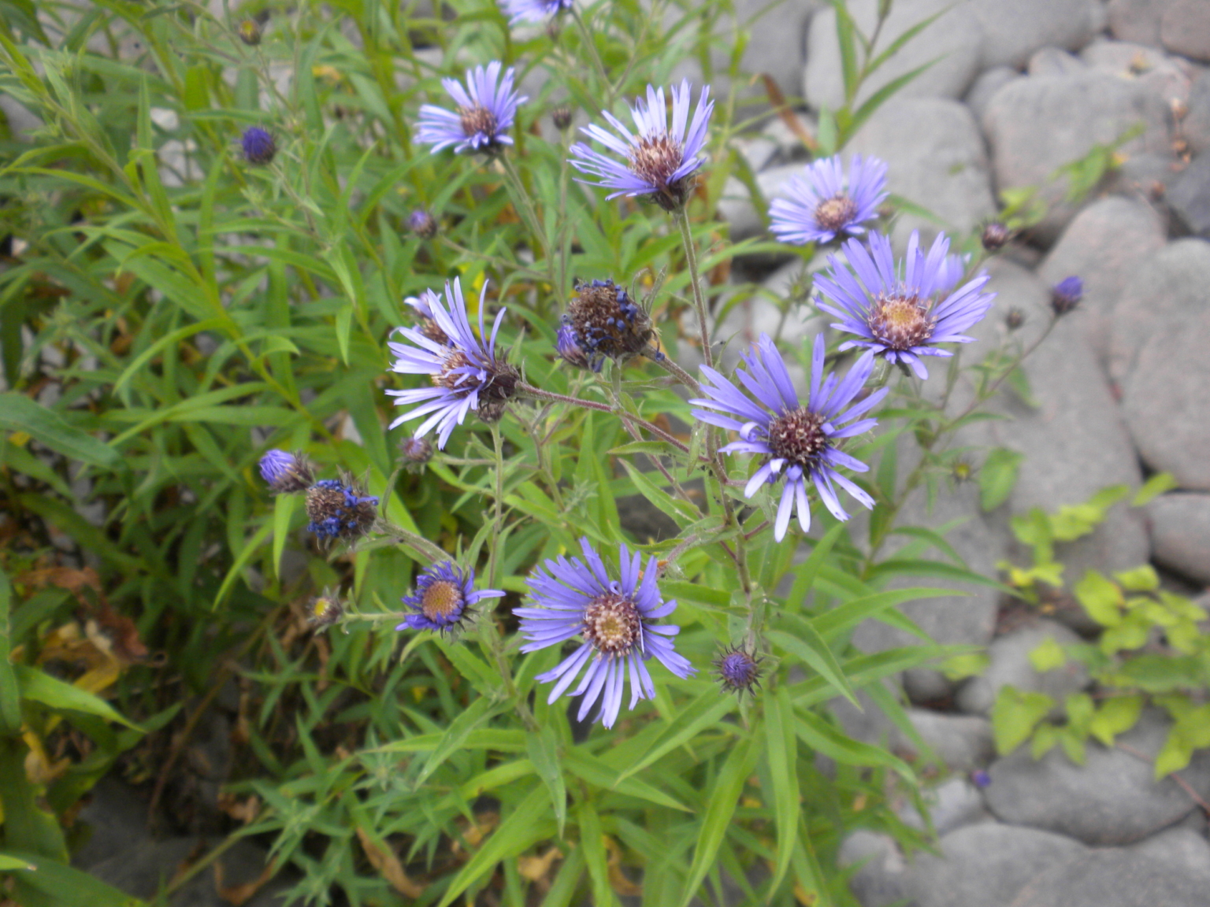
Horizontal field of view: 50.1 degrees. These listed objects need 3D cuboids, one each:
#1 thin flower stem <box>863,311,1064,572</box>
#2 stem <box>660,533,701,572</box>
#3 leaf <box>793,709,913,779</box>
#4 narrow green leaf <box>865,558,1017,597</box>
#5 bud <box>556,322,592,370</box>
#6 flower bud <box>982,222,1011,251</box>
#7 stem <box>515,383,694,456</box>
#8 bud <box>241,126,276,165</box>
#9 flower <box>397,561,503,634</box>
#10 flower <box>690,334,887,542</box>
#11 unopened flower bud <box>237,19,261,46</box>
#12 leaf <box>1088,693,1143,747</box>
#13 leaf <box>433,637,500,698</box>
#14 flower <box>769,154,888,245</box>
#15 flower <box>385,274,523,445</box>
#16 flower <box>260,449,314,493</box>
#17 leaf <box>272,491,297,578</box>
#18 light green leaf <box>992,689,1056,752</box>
[{"bbox_3d":[0.127,-0.004,0.460,0.009,0.118,0.010,37,18,0],"label":"thin flower stem"},{"bbox_3d":[0.021,0.028,0.365,0.003,0.003,0.016,38,66,25],"label":"stem"},{"bbox_3d":[0.079,0.092,0.410,0.044,0.009,0.010,31,52,13],"label":"leaf"},{"bbox_3d":[0.122,0.045,0.470,0.057,0.008,0.010,9,43,7],"label":"narrow green leaf"},{"bbox_3d":[-0.008,-0.027,0.330,0.010,0.012,0.010,-25,23,22],"label":"bud"},{"bbox_3d":[0.148,-0.082,0.490,0.011,0.012,0.011,14,35,-11],"label":"flower bud"},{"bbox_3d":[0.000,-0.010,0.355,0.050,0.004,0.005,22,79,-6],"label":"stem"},{"bbox_3d":[-0.124,-0.110,0.460,0.012,0.013,0.012,-22,35,13],"label":"bud"},{"bbox_3d":[-0.044,0.041,0.365,0.028,0.013,0.019,24,91,24],"label":"flower"},{"bbox_3d":[0.045,-0.004,0.320,0.048,0.019,0.050,-2,72,7],"label":"flower"},{"bbox_3d":[-0.138,-0.163,0.500,0.009,0.009,0.009,-10,34,6],"label":"unopened flower bud"},{"bbox_3d":[0.237,0.124,0.600,0.019,0.007,0.027,27,65,16],"label":"leaf"},{"bbox_3d":[-0.042,0.065,0.390,0.025,0.004,0.007,42,60,-15],"label":"leaf"},{"bbox_3d":[0.085,-0.096,0.490,0.044,0.017,0.040,-7,54,9],"label":"flower"},{"bbox_3d":[-0.036,-0.022,0.310,0.025,0.038,0.036,13,37,-25],"label":"flower"},{"bbox_3d":[-0.083,0.004,0.335,0.013,0.010,0.010,19,38,-21],"label":"flower"},{"bbox_3d":[-0.107,0.028,0.430,0.007,0.006,0.033,5,72,5],"label":"leaf"},{"bbox_3d":[0.209,0.134,0.650,0.031,0.008,0.036,10,61,6],"label":"light green leaf"}]

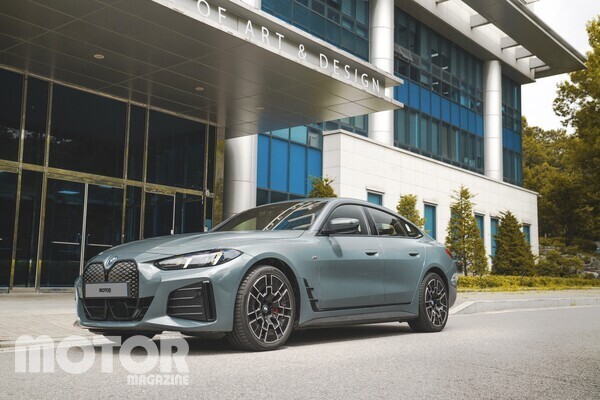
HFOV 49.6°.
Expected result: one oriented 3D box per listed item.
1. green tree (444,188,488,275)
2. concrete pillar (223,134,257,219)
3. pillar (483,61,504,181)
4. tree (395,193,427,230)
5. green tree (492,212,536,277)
[{"bbox_3d":[6.195,1.314,24.263,1.550,3.570,1.550,-5,-10,40],"label":"green tree"},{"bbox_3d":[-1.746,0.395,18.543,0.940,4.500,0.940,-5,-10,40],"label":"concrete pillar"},{"bbox_3d":[9.706,-3.945,32.562,0.920,6.150,0.920,-5,-10,40],"label":"pillar"},{"bbox_3d":[3.607,1.331,21.201,1.450,3.070,1.450,-5,-10,40],"label":"tree"},{"bbox_3d":[9.054,1.985,27.572,1.750,3.060,1.750,-5,-10,40],"label":"green tree"}]

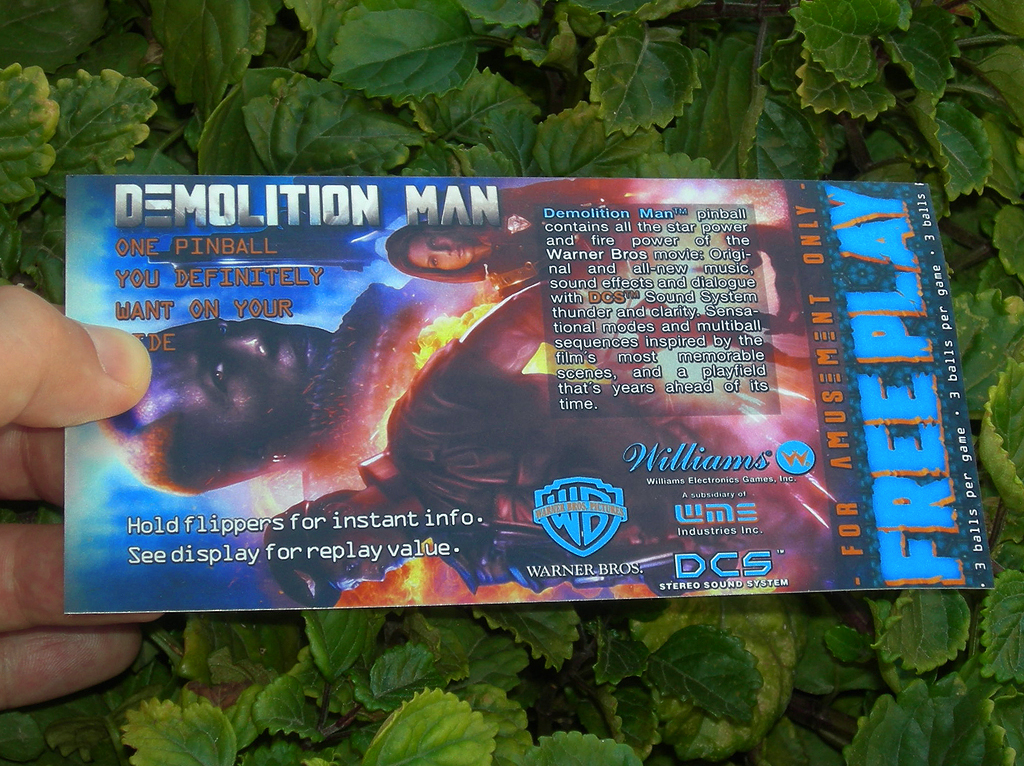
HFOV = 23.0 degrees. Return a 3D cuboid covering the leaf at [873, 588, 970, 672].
[{"bbox_3d":[0.073,0.043,0.447,0.017,0.008,0.017,7,79,2],"label":"leaf"}]

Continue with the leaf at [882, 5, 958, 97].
[{"bbox_3d":[0.086,-0.070,0.530,0.014,0.006,0.019,-22,78,-18],"label":"leaf"}]

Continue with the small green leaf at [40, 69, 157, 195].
[{"bbox_3d":[-0.077,-0.047,0.460,0.027,0.007,0.022,-36,78,-9],"label":"small green leaf"}]

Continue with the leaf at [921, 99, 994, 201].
[{"bbox_3d":[0.084,-0.044,0.472,0.013,0.009,0.020,-27,84,-20],"label":"leaf"}]

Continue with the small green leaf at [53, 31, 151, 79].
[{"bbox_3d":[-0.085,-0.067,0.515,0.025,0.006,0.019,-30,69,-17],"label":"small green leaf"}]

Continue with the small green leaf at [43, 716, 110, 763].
[{"bbox_3d":[-0.087,0.071,0.505,0.013,0.006,0.010,-17,55,-12],"label":"small green leaf"}]

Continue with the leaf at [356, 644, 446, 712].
[{"bbox_3d":[-0.020,0.053,0.453,0.017,0.006,0.013,-28,61,-10],"label":"leaf"}]

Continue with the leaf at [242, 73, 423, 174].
[{"bbox_3d":[-0.034,-0.048,0.472,0.030,0.009,0.026,-29,75,-9],"label":"leaf"}]

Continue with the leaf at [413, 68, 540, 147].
[{"bbox_3d":[-0.007,-0.051,0.478,0.022,0.007,0.018,-29,75,-9],"label":"leaf"}]

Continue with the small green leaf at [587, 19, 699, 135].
[{"bbox_3d":[0.024,-0.057,0.474,0.021,0.006,0.024,20,77,8],"label":"small green leaf"}]

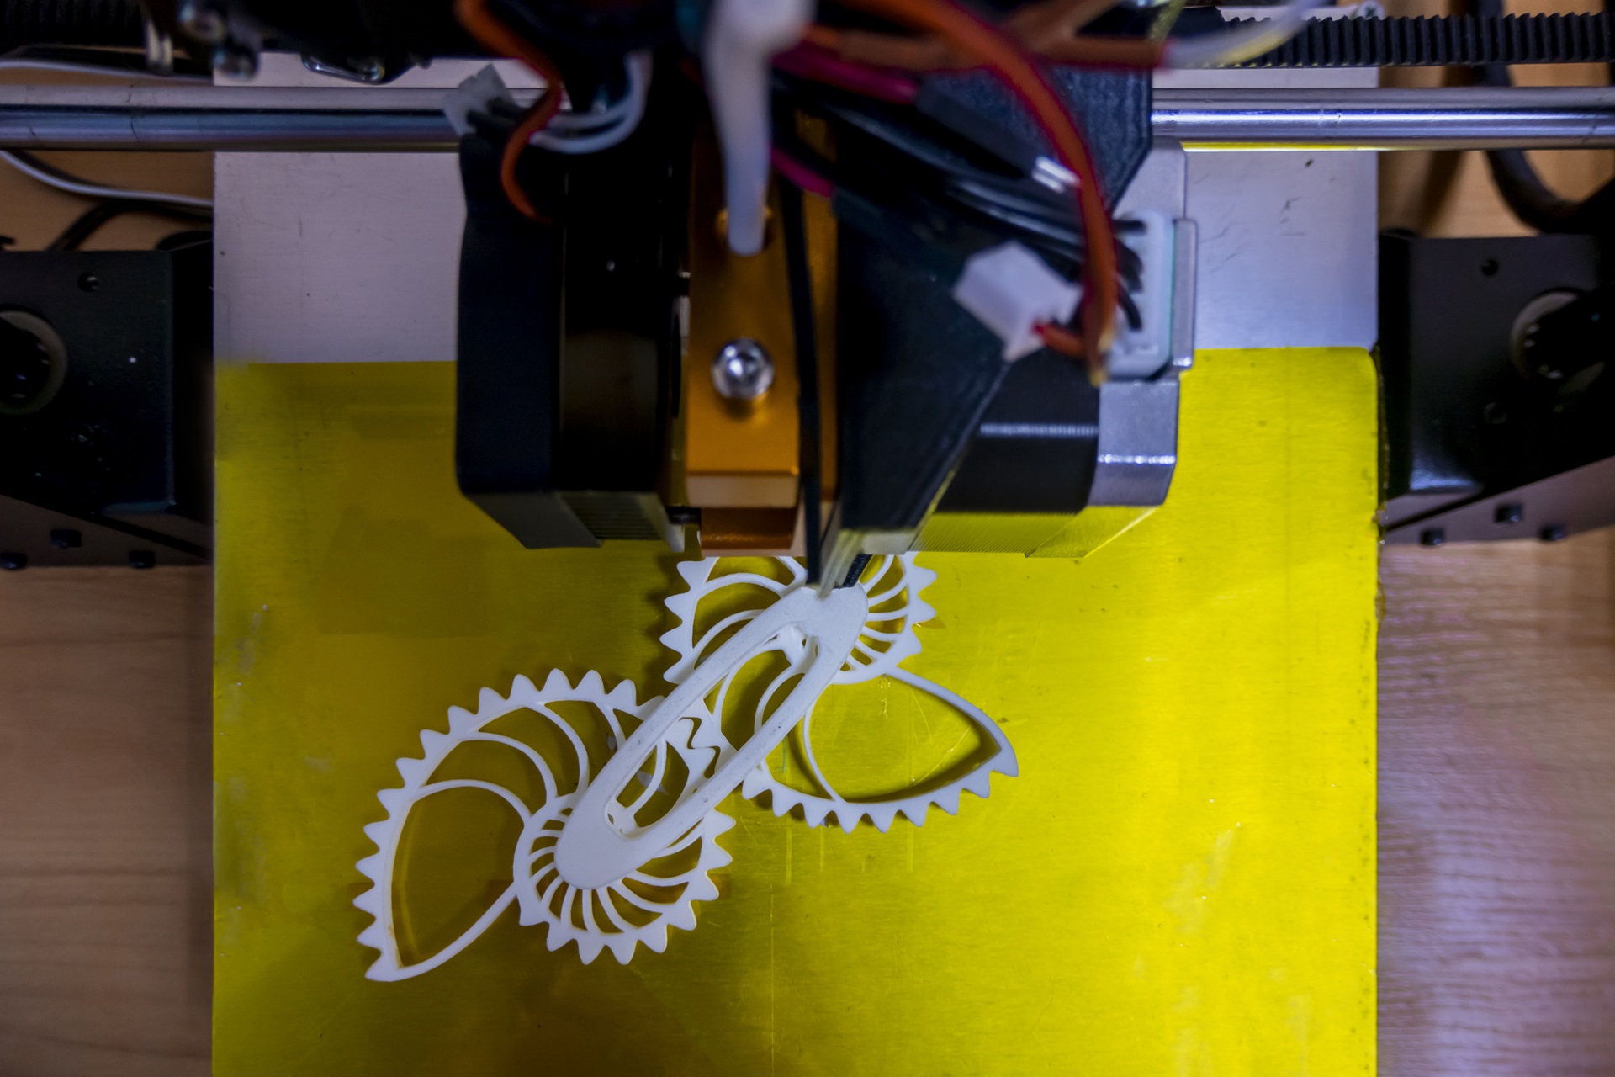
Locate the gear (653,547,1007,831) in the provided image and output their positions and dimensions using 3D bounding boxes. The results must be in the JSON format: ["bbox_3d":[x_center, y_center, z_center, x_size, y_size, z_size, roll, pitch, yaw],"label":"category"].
[{"bbox_3d":[0.002,0.025,0.203,0.055,0.006,0.070,-25,86,-2],"label":"gear"}]

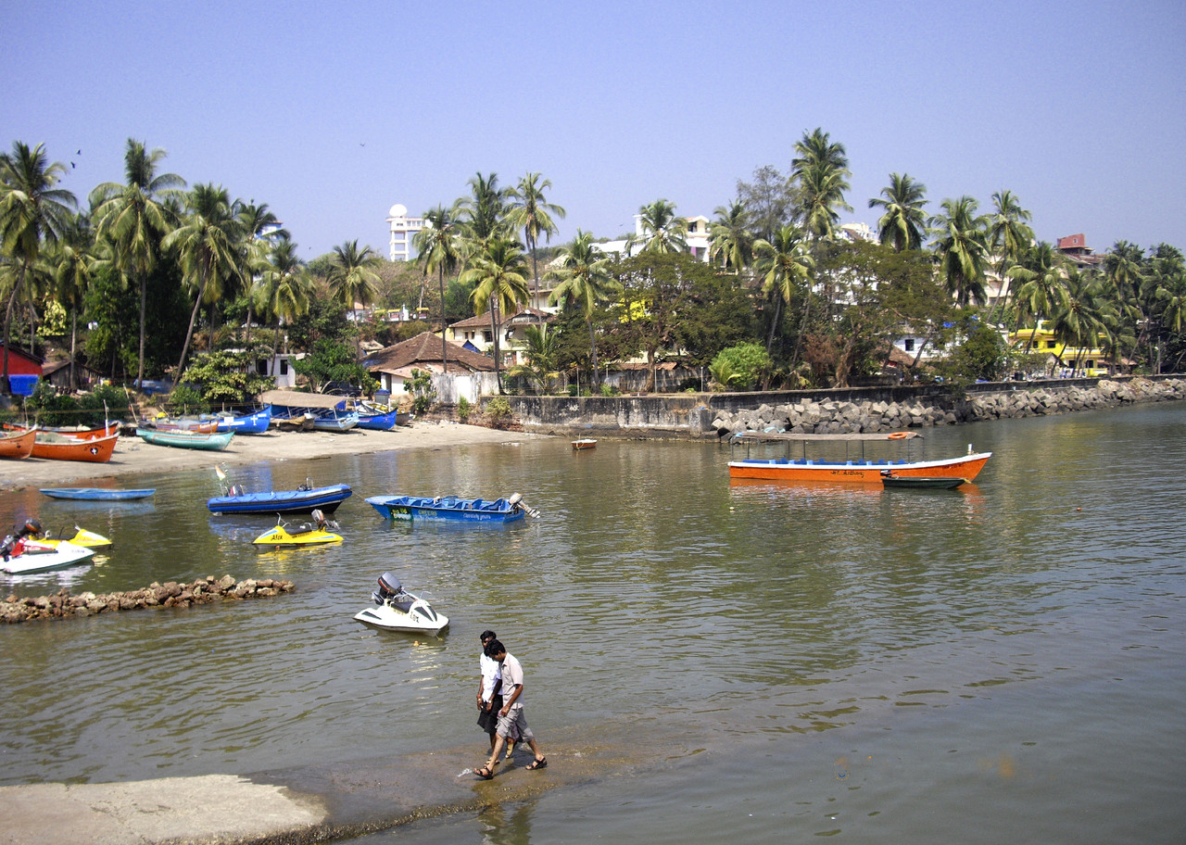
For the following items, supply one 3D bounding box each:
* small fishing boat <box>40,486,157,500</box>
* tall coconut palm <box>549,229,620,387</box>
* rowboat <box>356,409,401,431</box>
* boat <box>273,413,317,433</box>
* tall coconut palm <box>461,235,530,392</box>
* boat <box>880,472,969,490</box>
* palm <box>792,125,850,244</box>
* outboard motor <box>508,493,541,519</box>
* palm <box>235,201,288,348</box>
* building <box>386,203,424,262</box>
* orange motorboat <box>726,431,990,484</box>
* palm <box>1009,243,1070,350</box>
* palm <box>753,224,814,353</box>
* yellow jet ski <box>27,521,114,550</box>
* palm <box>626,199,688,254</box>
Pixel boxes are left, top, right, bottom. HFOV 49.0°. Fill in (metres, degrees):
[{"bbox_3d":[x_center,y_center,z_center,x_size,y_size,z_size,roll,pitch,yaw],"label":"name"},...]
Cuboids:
[{"bbox_3d":[-19.020,2.760,50.000,4.500,0.500,0.950,0,3,-5],"label":"small fishing boat"},{"bbox_3d":[-0.660,-8.320,97.000,5.300,12.290,5.300,0,3,0],"label":"tall coconut palm"},{"bbox_3d":[-15.470,-0.260,90.000,5.300,1.400,1.600,2,3,33],"label":"rowboat"},{"bbox_3d":[-18.195,-0.120,76.635,3.800,1.050,1.300,2,4,37],"label":"boat"},{"bbox_3d":[-6.344,-6.949,84.756,4.500,10.220,4.500,0,3,-4],"label":"tall coconut palm"},{"bbox_3d":[12.661,2.202,49.686,3.350,0.750,1.100,1,3,12],"label":"boat"},{"bbox_3d":[18.020,-13.140,104.000,5.200,20.720,5.200,0,3,0],"label":"palm"},{"bbox_3d":[-2.090,2.542,39.690,1.050,0.500,0.380,39,11,9],"label":"outboard motor"},{"bbox_3d":[-28.016,-11.244,109.570,4.700,14.760,4.700,-1,3,-14],"label":"palm"},{"bbox_3d":[-49.630,-48.730,347.908,11.000,20.000,8.000,0,3,-8],"label":"building"},{"bbox_3d":[10.638,1.480,52.352,10.300,2.250,2.200,1,3,19],"label":"orange motorboat"},{"bbox_3d":[40.204,-10.072,117.640,5.200,12.520,5.200,1,3,19],"label":"palm"},{"bbox_3d":[14.620,-8.810,99.000,4.900,12.470,4.900,0,3,0],"label":"palm"},{"bbox_3d":[-15.100,3.220,37.200,2.750,0.950,1.100,-1,3,-16],"label":"yellow jet ski"},{"bbox_3d":[5.432,-11.145,109.564,5.300,15.260,5.300,0,3,0],"label":"palm"}]

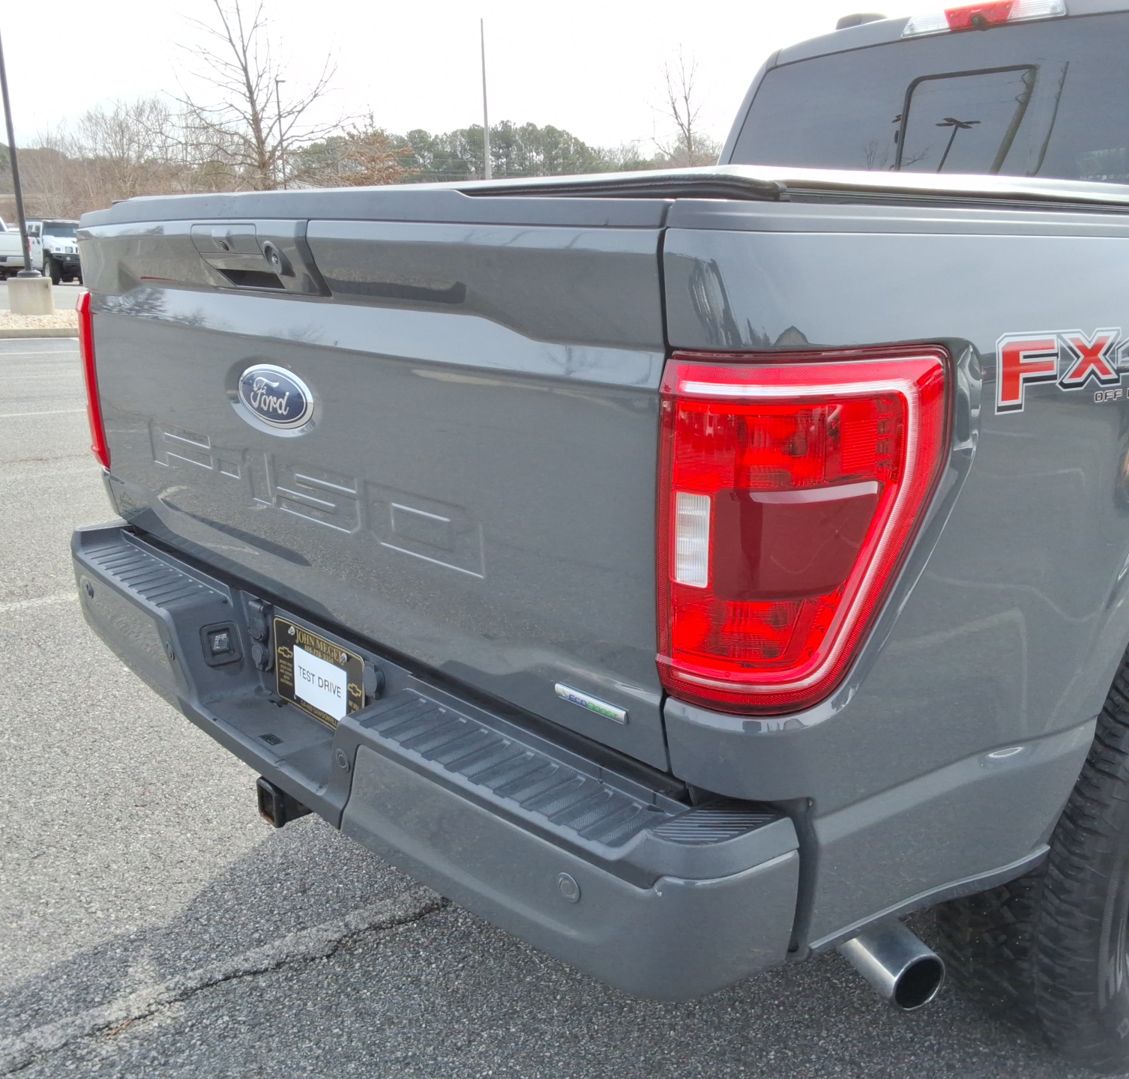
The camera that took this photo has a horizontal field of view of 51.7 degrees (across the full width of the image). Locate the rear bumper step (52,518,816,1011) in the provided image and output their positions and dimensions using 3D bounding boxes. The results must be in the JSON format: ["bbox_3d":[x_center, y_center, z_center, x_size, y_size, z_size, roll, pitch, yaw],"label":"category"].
[{"bbox_3d":[-0.433,0.232,1.922,0.230,0.250,1.910,-14,20,-39],"label":"rear bumper step"}]

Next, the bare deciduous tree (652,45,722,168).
[{"bbox_3d":[5.084,-15.849,47.301,3.100,8.162,3.100,1,15,6],"label":"bare deciduous tree"}]

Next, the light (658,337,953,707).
[{"bbox_3d":[0.246,-0.017,1.233,0.270,0.378,0.164,-14,20,-39],"label":"light"}]

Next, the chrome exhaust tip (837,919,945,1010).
[{"bbox_3d":[0.467,0.603,1.716,0.092,0.092,0.170,-7,17,-22],"label":"chrome exhaust tip"}]

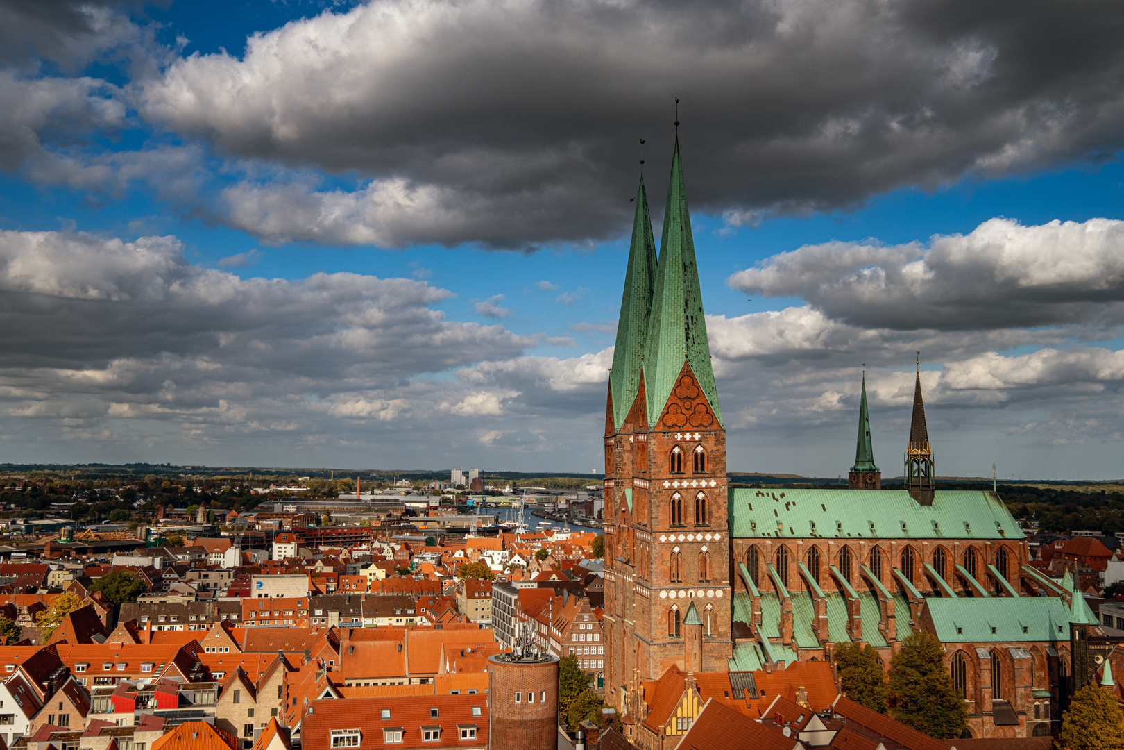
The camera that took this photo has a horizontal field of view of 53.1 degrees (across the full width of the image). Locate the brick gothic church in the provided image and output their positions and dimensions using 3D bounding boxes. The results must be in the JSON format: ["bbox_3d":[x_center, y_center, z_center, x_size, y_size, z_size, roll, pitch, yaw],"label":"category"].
[{"bbox_3d":[65.986,12.576,249.772,103.000,122.000,50.000,1,-5,-7],"label":"brick gothic church"}]

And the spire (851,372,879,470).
[{"bbox_3d":[165.534,26.438,615.000,12.500,54.000,12.500,2,-5,-15],"label":"spire"}]

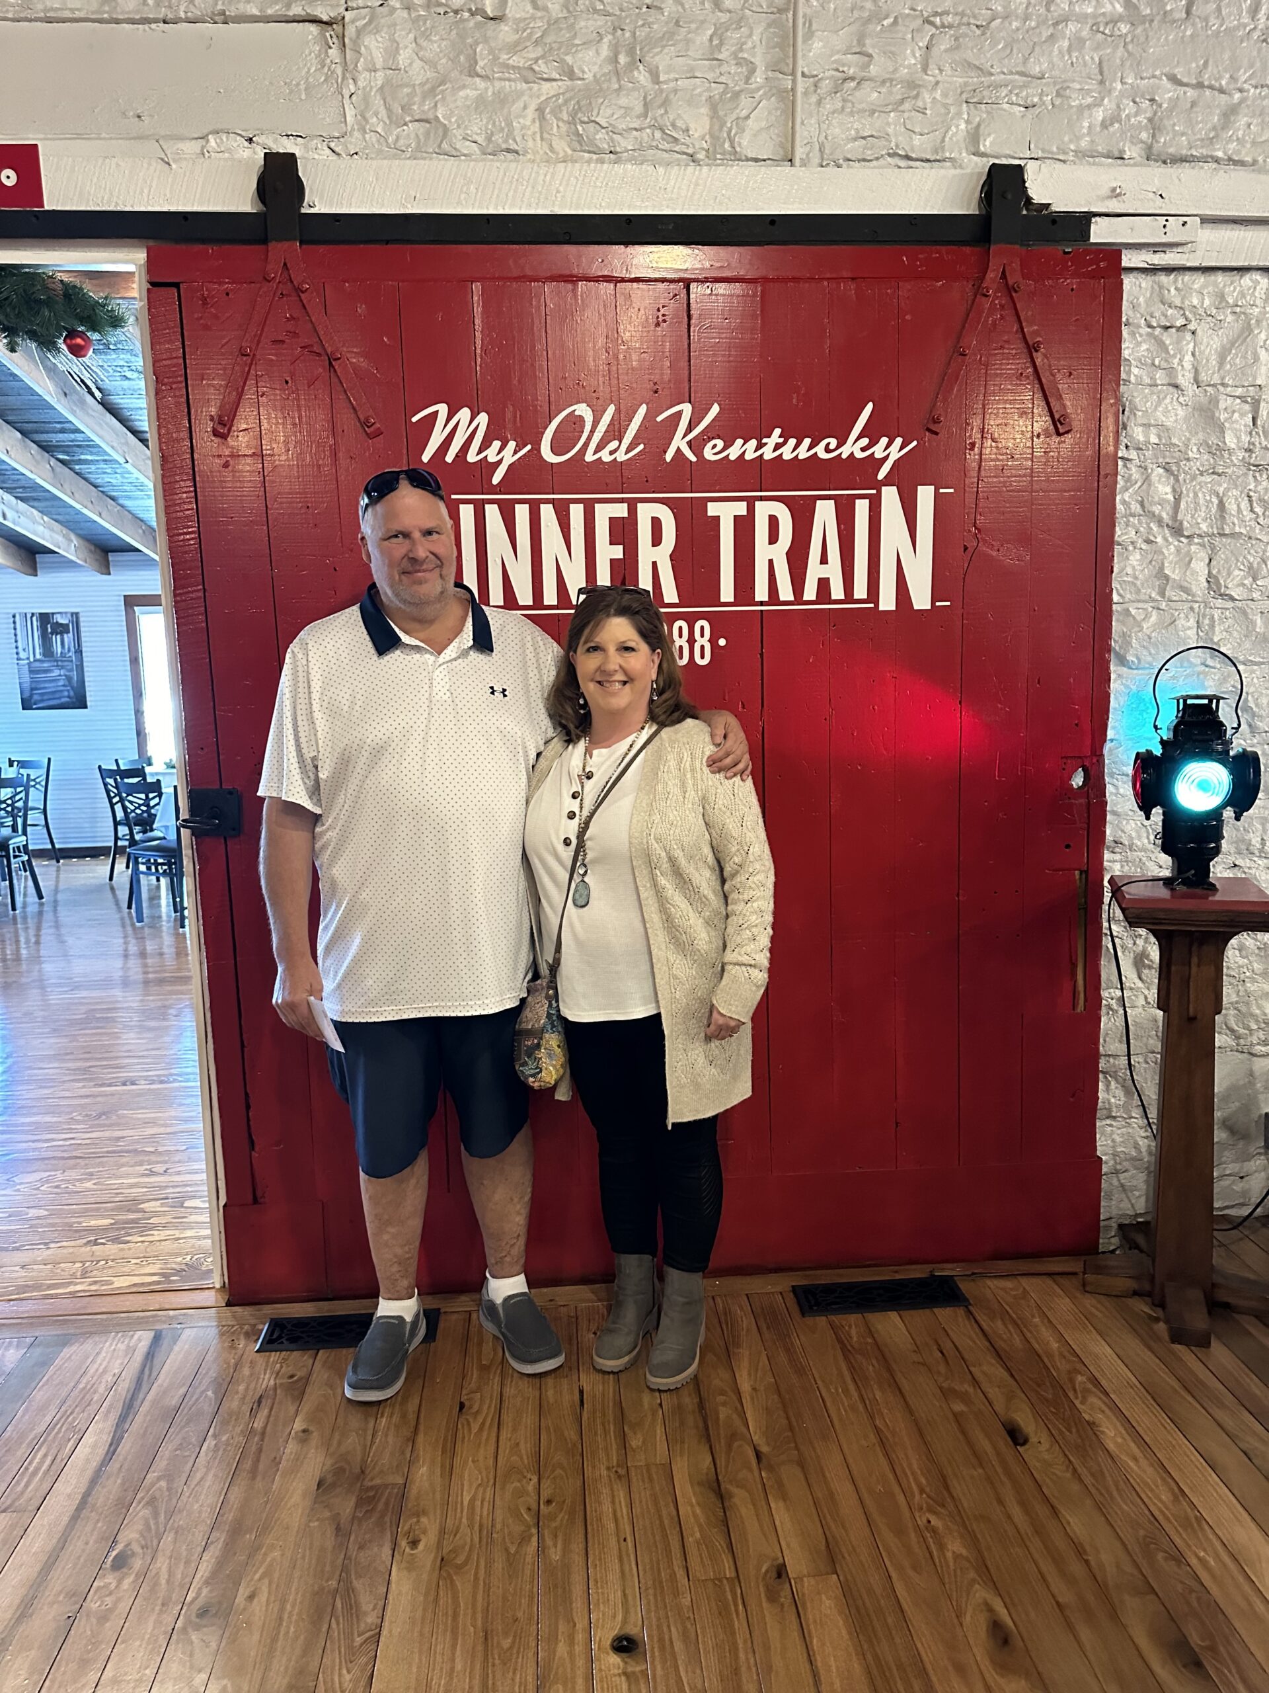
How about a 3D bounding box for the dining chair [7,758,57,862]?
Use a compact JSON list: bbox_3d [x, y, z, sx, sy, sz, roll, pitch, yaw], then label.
[{"bbox_3d":[-5.112,-0.269,9.686,0.430,0.860,0.490,1,9,18],"label":"dining chair"}]

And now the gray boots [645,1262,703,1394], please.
[{"bbox_3d":[0.099,0.989,2.516,0.100,0.215,0.260,0,9,10],"label":"gray boots"}]

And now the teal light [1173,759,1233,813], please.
[{"bbox_3d":[1.189,-0.129,2.470,0.122,0.115,0.070,1,9,15],"label":"teal light"}]

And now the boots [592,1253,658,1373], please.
[{"bbox_3d":[-0.007,0.986,2.558,0.100,0.215,0.250,1,9,19],"label":"boots"}]

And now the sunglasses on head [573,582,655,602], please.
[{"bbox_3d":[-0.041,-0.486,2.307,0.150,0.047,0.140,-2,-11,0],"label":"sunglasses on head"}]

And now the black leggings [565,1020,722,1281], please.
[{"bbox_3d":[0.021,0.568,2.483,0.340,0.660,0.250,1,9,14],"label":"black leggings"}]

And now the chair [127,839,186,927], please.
[{"bbox_3d":[-2.831,0.032,7.259,0.480,0.860,0.420,2,9,22],"label":"chair"}]

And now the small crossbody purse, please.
[{"bbox_3d":[-0.086,0.117,2.342,0.280,0.700,0.220,1,9,14],"label":"small crossbody purse"}]

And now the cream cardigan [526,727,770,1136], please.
[{"bbox_3d":[0.034,0.141,2.431,0.480,0.830,0.320,0,9,12],"label":"cream cardigan"}]

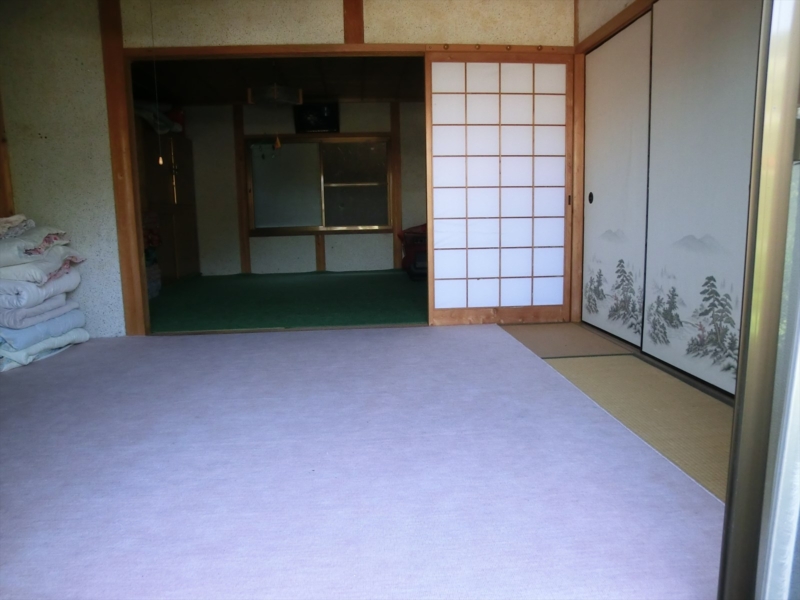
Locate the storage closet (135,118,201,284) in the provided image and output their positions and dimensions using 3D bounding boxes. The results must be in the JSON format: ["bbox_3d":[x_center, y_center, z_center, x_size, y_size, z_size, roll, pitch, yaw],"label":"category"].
[{"bbox_3d":[-2.870,-1.055,6.340,0.600,1.730,1.580,-2,9,-4],"label":"storage closet"}]

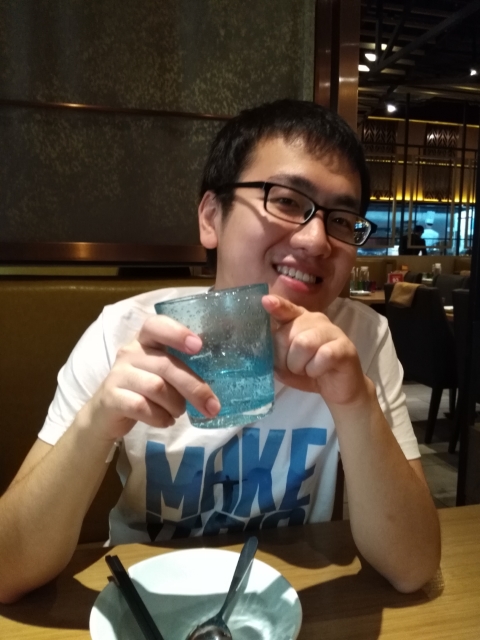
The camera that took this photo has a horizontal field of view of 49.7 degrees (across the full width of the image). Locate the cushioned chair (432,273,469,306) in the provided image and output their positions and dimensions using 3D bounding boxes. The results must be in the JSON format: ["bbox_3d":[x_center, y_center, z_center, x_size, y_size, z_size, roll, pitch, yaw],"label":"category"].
[{"bbox_3d":[1.950,0.010,5.336,0.580,0.920,0.480,-1,7,-14],"label":"cushioned chair"}]

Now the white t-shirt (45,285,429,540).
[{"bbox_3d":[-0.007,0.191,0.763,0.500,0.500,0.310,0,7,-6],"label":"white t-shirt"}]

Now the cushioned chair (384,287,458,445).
[{"bbox_3d":[1.290,0.242,3.327,0.580,0.920,0.480,-1,7,-17],"label":"cushioned chair"}]

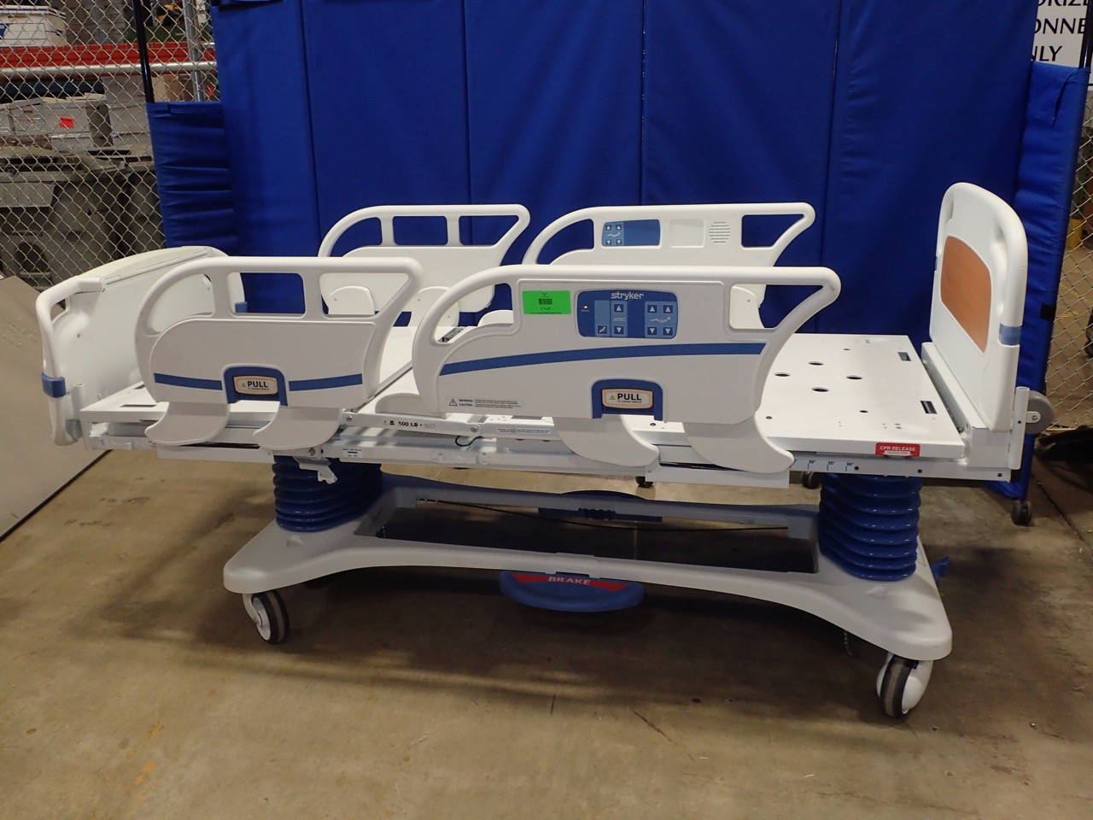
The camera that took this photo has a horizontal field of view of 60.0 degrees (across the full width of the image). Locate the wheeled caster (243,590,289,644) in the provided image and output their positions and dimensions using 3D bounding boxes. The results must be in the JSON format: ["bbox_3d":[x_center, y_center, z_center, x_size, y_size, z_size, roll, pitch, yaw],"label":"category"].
[{"bbox_3d":[-0.771,0.560,2.629,0.080,0.166,0.165,-16,23,-34],"label":"wheeled caster"}]

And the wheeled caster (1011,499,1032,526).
[{"bbox_3d":[1.577,0.333,3.137,0.066,0.092,0.080,8,21,27],"label":"wheeled caster"}]

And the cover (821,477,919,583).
[{"bbox_3d":[0.841,0.198,2.454,0.245,0.320,0.390,2,19,12],"label":"cover"}]

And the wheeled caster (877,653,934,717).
[{"bbox_3d":[0.835,0.631,2.227,0.085,0.166,0.165,11,23,35],"label":"wheeled caster"}]

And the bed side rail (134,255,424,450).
[{"bbox_3d":[-0.600,-0.123,2.138,0.735,0.450,0.070,2,19,12],"label":"bed side rail"}]

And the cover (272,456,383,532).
[{"bbox_3d":[-0.654,0.146,2.785,0.250,0.320,0.380,2,19,12],"label":"cover"}]

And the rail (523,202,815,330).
[{"bbox_3d":[0.357,-0.407,2.893,0.885,0.435,0.070,2,19,12],"label":"rail"}]

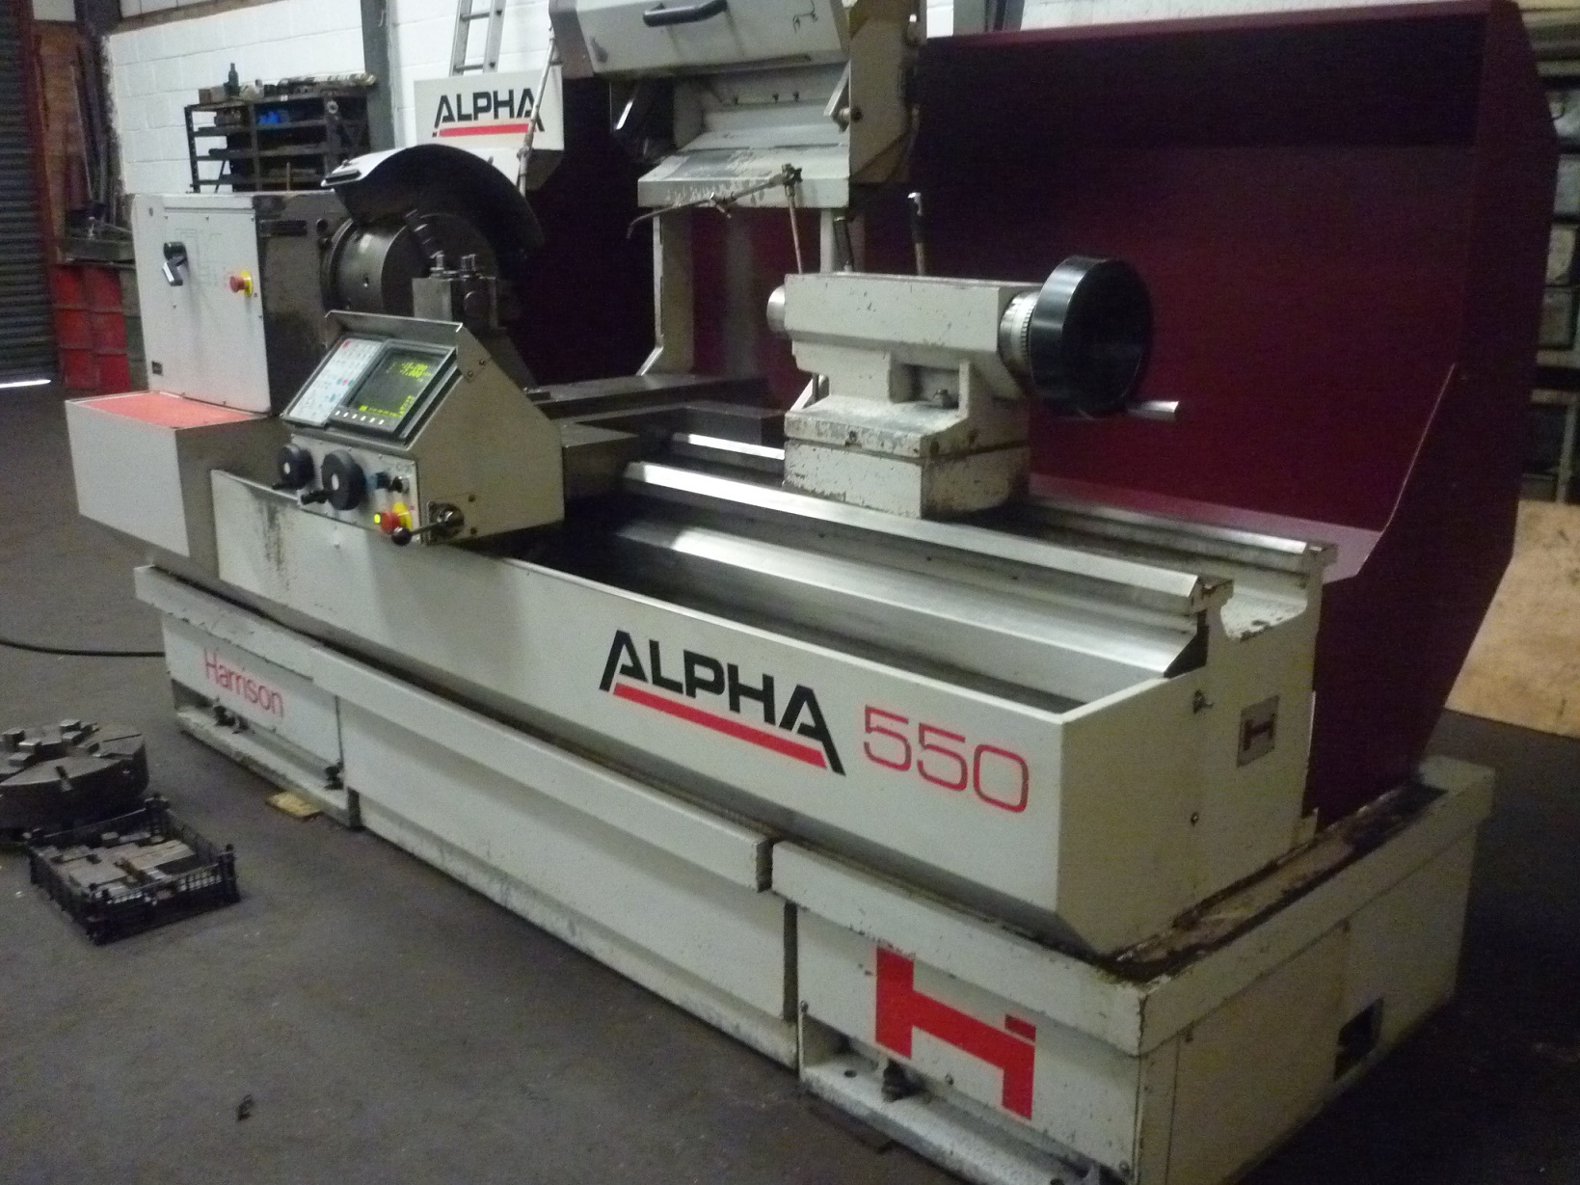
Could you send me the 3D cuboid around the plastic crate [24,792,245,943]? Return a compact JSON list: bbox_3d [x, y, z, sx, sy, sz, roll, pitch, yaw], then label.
[{"bbox_3d":[-1.384,0.576,3.164,0.282,0.121,0.388,-14,20,-42],"label":"plastic crate"}]

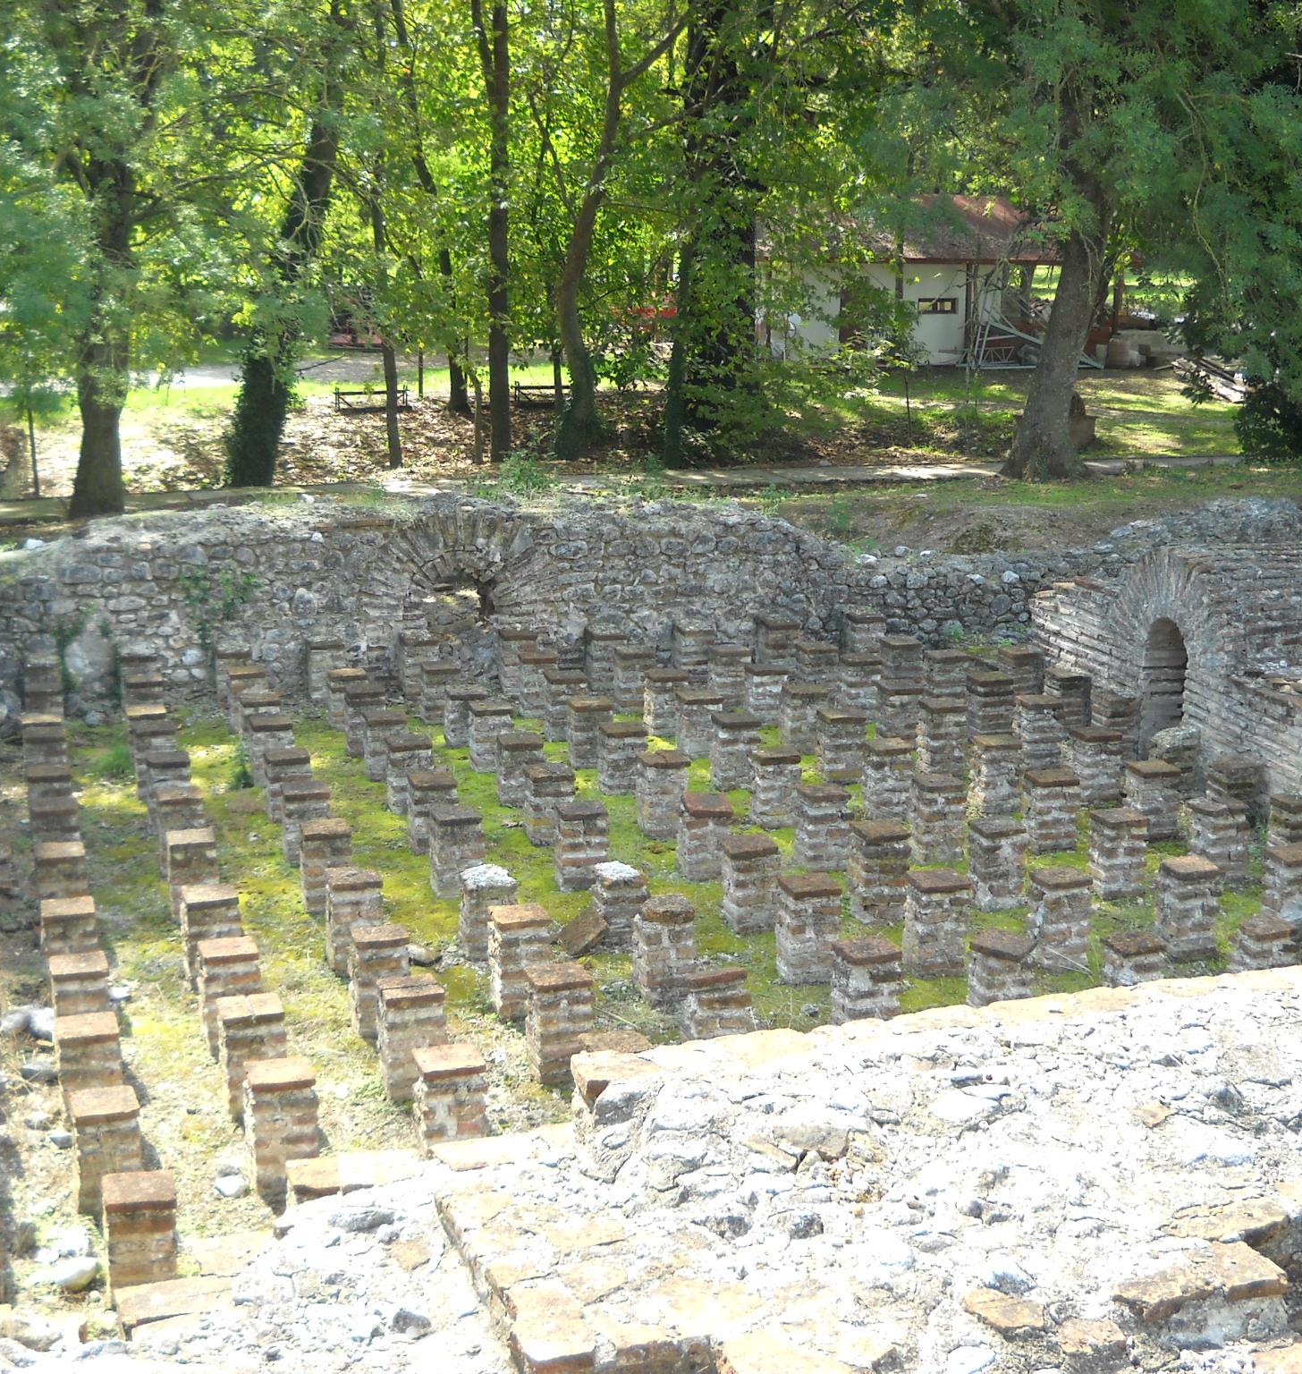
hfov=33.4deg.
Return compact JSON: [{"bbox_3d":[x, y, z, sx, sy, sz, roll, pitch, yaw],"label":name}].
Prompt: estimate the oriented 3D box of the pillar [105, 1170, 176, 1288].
[{"bbox_3d":[-2.313,2.516,9.861,0.312,0.530,0.312,-4,15,-17],"label":"pillar"}]

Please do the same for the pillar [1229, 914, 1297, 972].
[{"bbox_3d":[3.852,1.708,13.653,0.329,0.423,0.315,-4,15,-17],"label":"pillar"}]

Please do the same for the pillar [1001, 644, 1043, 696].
[{"bbox_3d":[3.780,-0.109,22.340,0.331,0.512,0.331,-3,16,-17],"label":"pillar"}]

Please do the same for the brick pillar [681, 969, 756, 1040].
[{"bbox_3d":[0.366,1.751,11.536,0.307,0.414,0.290,-3,15,-17],"label":"brick pillar"}]

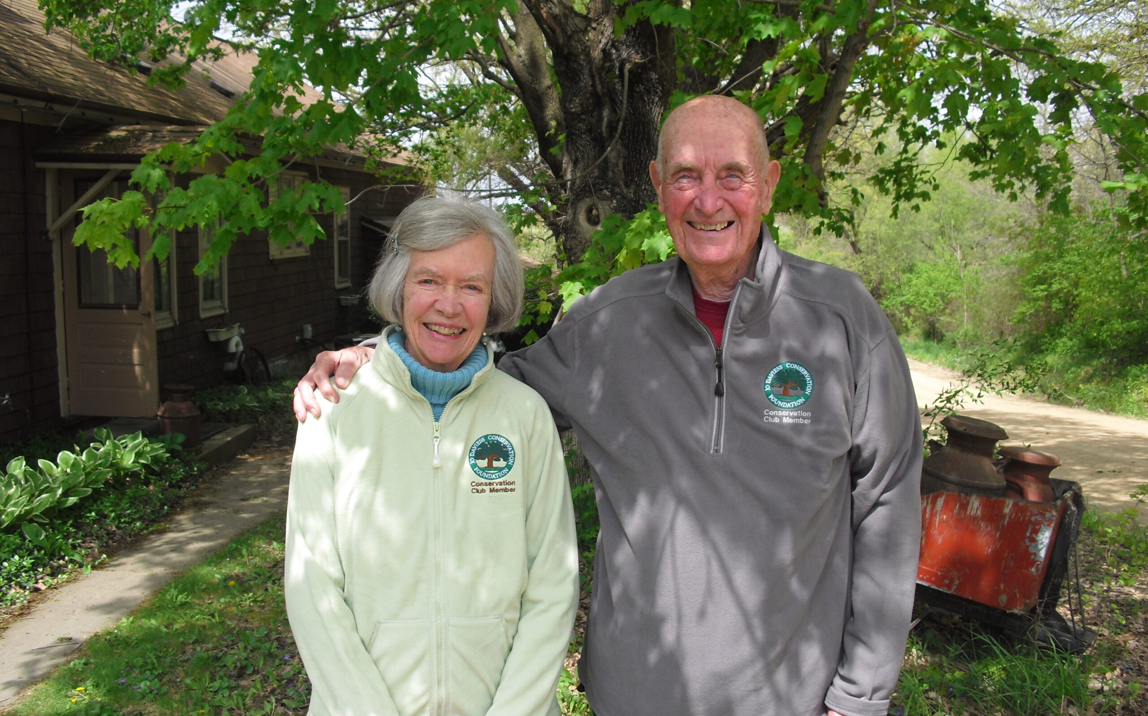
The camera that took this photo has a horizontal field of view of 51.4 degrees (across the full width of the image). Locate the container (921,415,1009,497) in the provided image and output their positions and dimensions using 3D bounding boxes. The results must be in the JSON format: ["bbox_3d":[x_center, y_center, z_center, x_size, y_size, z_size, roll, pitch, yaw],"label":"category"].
[{"bbox_3d":[1.494,0.566,4.640,0.330,0.610,0.330,12,8,16],"label":"container"}]

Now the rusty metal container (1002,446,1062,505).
[{"bbox_3d":[1.788,0.654,4.833,0.310,0.530,0.310,12,8,16],"label":"rusty metal container"}]

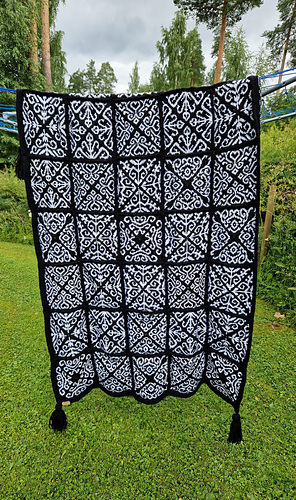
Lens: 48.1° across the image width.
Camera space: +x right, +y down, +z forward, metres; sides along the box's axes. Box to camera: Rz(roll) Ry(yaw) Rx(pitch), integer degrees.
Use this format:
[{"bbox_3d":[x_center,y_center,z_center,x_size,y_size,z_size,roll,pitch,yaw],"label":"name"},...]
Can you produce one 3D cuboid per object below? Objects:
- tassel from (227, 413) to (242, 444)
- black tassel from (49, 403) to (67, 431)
[{"bbox_3d":[0.417,0.861,1.600,0.066,0.157,0.064,1,18,0],"label":"tassel"},{"bbox_3d":[-0.448,0.833,1.660,0.085,0.130,0.080,1,18,0],"label":"black tassel"}]

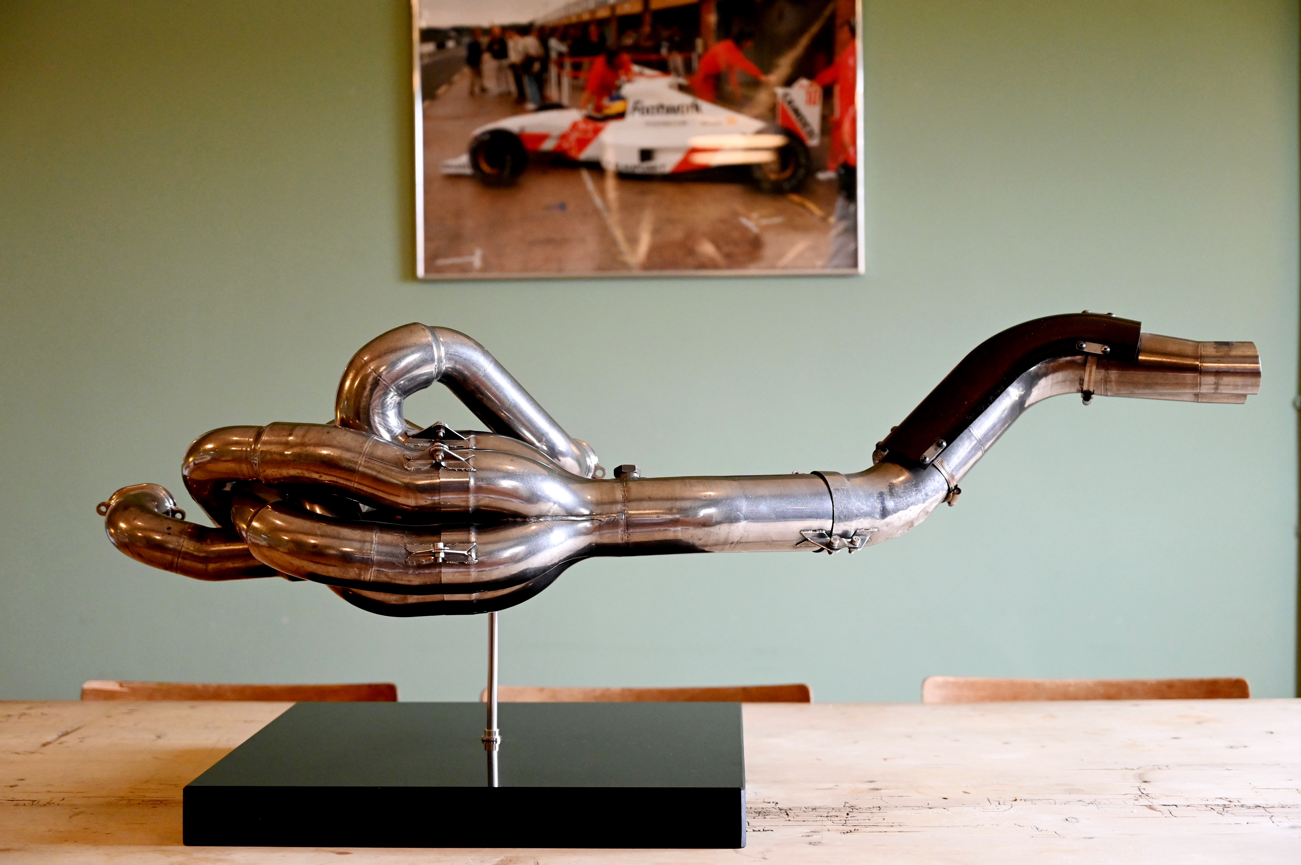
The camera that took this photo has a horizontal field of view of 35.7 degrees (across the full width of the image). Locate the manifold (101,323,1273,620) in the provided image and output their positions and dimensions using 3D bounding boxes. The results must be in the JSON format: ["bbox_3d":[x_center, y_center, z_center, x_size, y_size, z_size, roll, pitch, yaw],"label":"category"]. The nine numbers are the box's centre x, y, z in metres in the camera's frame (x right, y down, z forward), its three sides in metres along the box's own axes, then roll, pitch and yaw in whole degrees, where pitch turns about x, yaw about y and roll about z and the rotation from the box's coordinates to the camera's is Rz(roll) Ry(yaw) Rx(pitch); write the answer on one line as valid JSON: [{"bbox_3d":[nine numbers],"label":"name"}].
[{"bbox_3d":[0.012,0.032,1.940,1.110,0.285,0.270,0,2,3],"label":"manifold"}]

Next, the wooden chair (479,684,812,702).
[{"bbox_3d":[-0.006,0.700,2.270,0.420,0.780,0.490,0,2,0],"label":"wooden chair"}]

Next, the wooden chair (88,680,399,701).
[{"bbox_3d":[-0.515,0.706,2.345,0.420,0.780,0.490,0,2,-1],"label":"wooden chair"}]

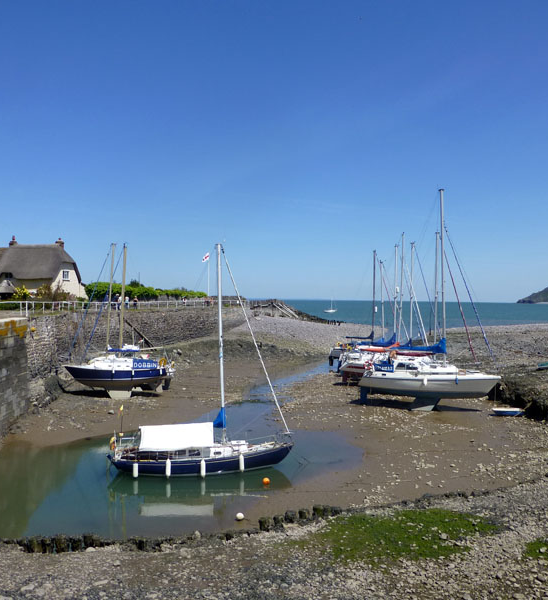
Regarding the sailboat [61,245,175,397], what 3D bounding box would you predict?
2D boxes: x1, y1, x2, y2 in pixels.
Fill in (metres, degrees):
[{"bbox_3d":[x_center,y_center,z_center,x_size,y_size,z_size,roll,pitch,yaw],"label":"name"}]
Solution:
[{"bbox_3d":[-11.276,1.486,40.200,7.608,11.162,2.600,1,0,-5],"label":"sailboat"}]

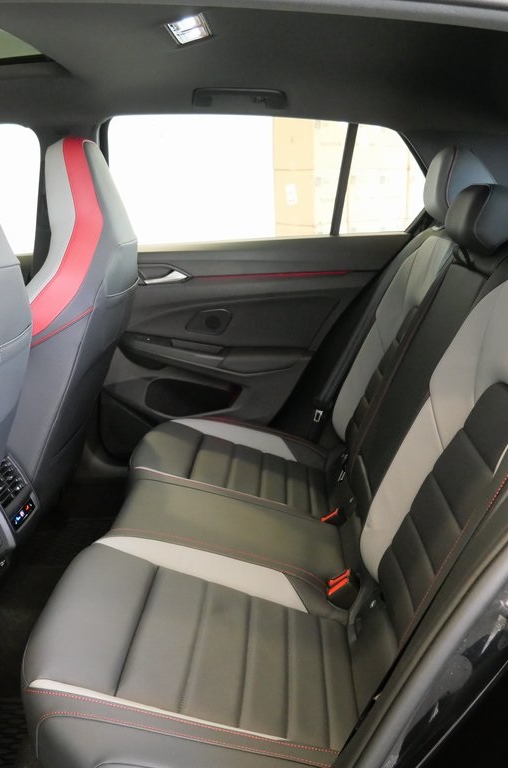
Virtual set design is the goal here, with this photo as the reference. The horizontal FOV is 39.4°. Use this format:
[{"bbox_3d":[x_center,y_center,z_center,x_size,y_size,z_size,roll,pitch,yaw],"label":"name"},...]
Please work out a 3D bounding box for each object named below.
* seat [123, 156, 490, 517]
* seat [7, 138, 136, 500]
[{"bbox_3d":[0.132,-0.088,1.686,0.813,0.897,0.490,-1,16,3],"label":"seat"},{"bbox_3d":[-0.688,-0.068,1.734,0.840,1.020,0.530,0,15,3],"label":"seat"}]

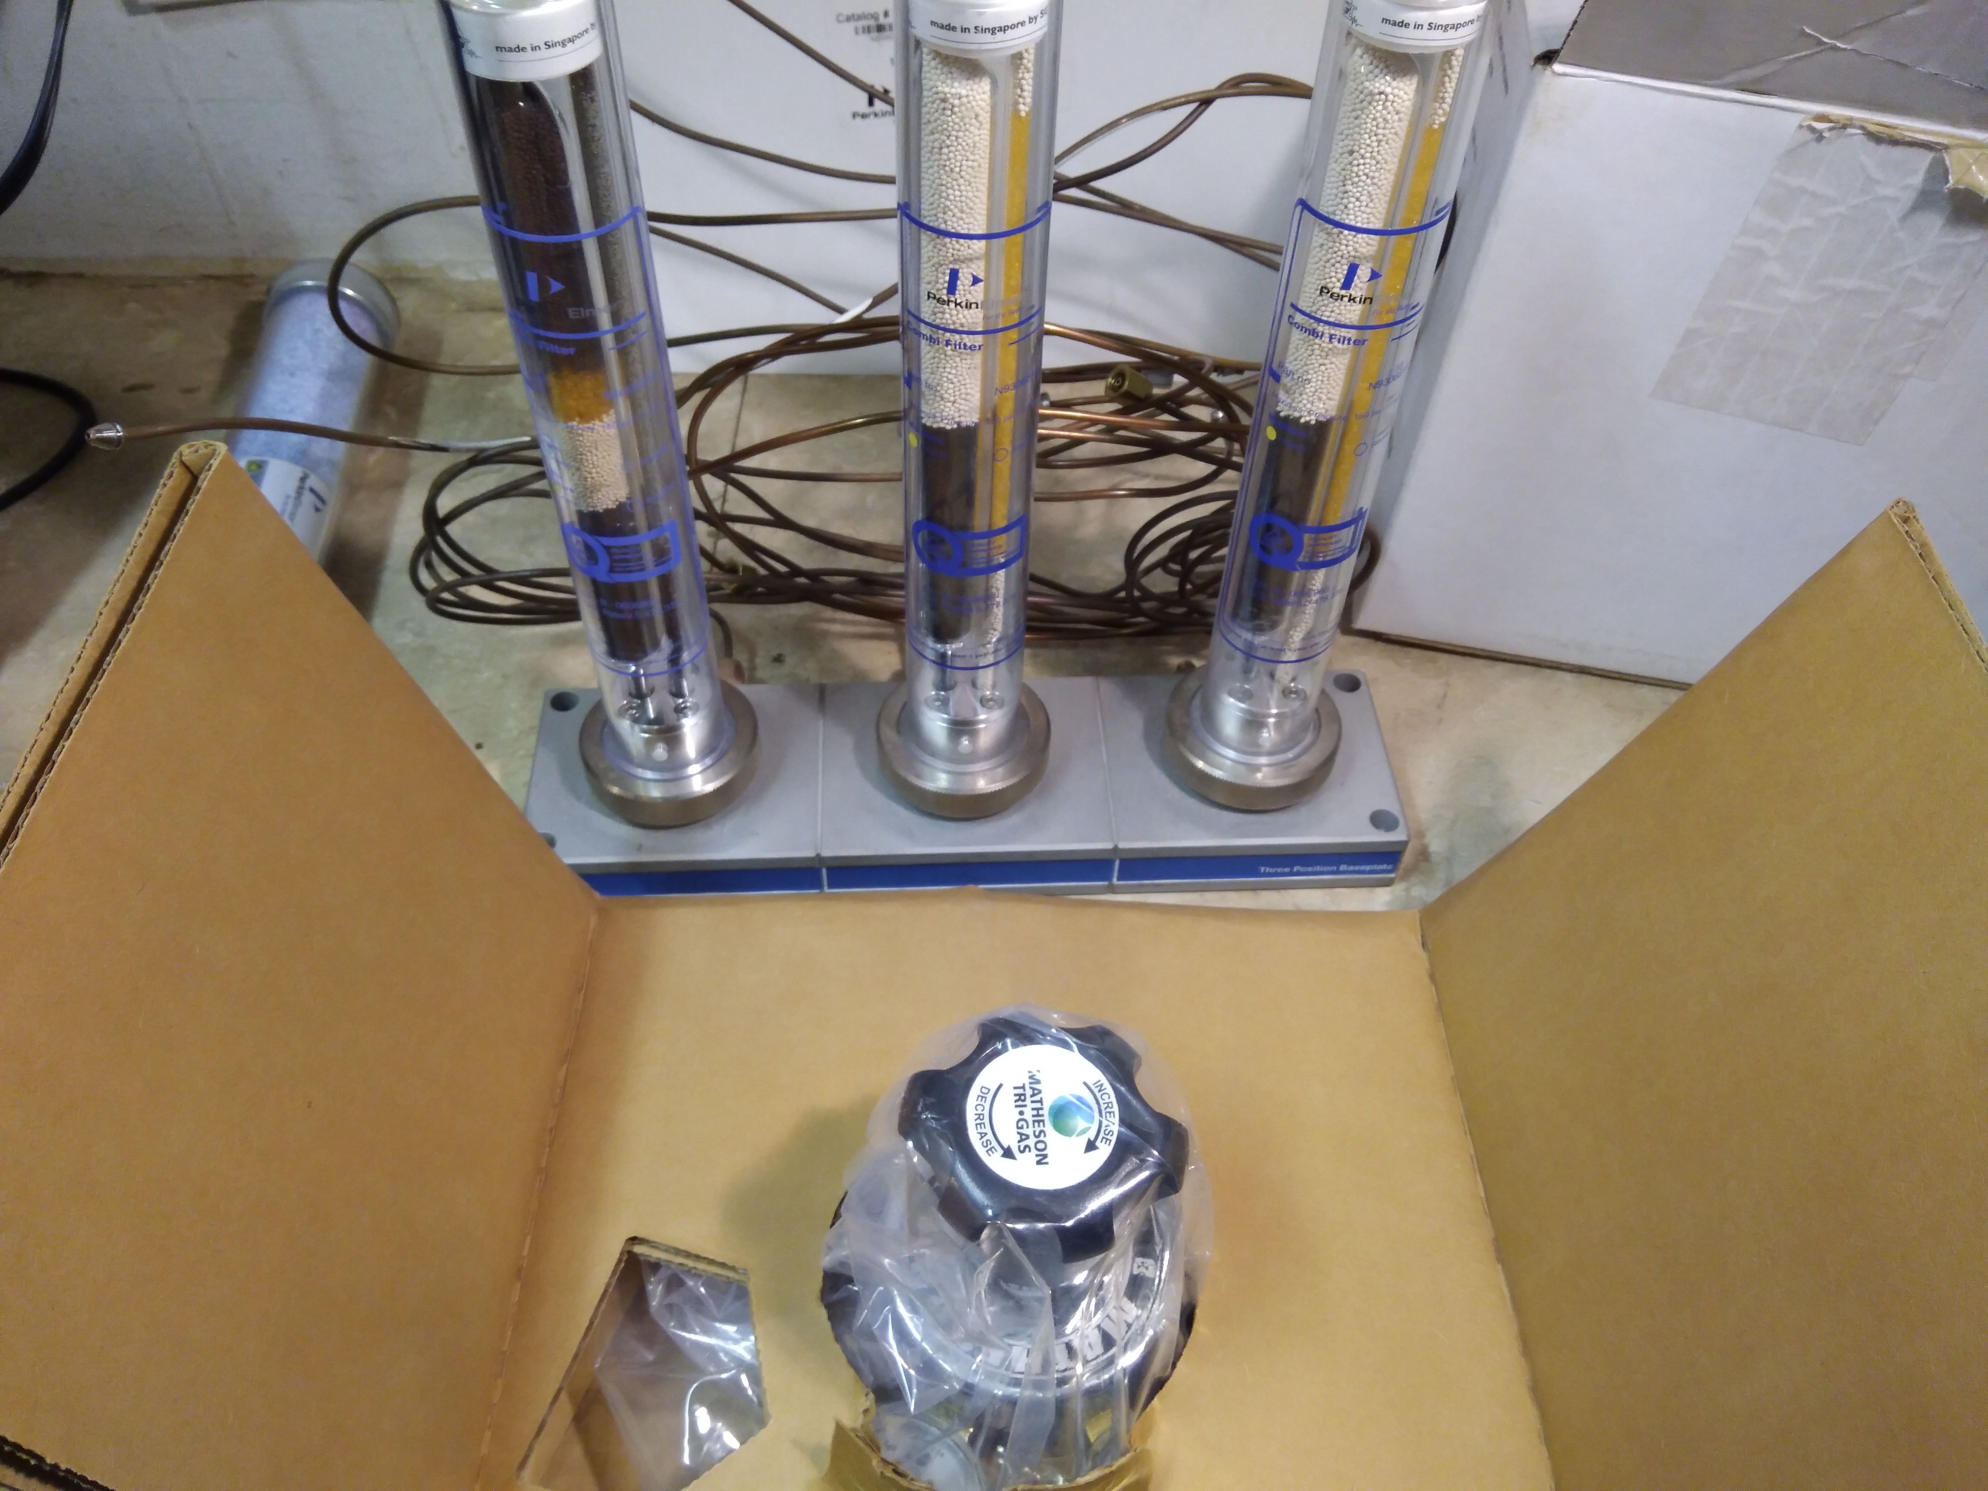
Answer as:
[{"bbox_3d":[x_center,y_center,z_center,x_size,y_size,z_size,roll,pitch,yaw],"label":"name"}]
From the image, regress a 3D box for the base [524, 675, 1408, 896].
[{"bbox_3d":[-0.010,0.015,0.542,0.293,0.026,0.078,-1,48,-3],"label":"base"}]

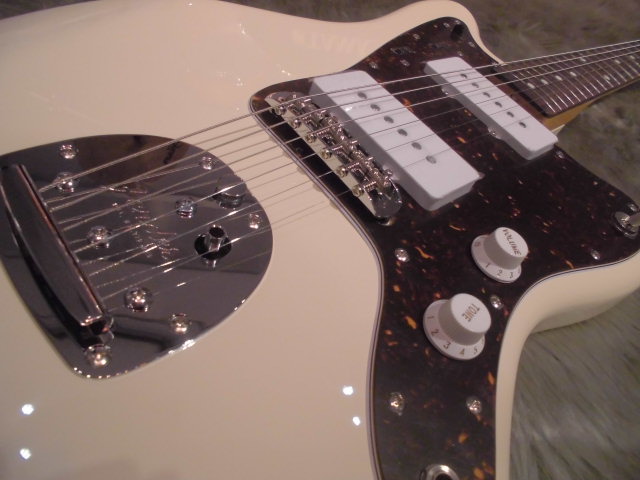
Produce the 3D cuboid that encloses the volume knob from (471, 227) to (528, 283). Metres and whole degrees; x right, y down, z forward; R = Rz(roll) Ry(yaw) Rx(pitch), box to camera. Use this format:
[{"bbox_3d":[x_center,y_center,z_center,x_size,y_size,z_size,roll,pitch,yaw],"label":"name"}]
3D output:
[{"bbox_3d":[0.081,0.005,0.214,0.026,0.013,0.026,0,52,-25],"label":"volume knob"}]

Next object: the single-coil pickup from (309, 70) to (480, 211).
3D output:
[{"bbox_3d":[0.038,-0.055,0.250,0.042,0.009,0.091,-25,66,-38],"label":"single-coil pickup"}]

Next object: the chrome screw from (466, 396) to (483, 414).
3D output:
[{"bbox_3d":[0.053,0.056,0.164,0.006,0.002,0.006,13,48,-15],"label":"chrome screw"}]

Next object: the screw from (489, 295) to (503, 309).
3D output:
[{"bbox_3d":[0.074,0.026,0.200,0.006,0.002,0.006,13,48,-15],"label":"screw"}]

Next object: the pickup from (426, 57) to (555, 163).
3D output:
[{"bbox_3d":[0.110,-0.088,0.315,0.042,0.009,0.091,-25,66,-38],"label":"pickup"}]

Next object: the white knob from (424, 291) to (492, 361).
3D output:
[{"bbox_3d":[0.053,0.030,0.179,0.026,0.013,0.026,13,48,-15],"label":"white knob"}]

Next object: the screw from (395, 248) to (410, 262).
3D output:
[{"bbox_3d":[0.034,0.006,0.199,0.006,0.002,0.006,13,48,-15],"label":"screw"}]

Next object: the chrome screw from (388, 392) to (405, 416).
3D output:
[{"bbox_3d":[0.025,0.052,0.155,0.006,0.002,0.006,13,48,-15],"label":"chrome screw"}]

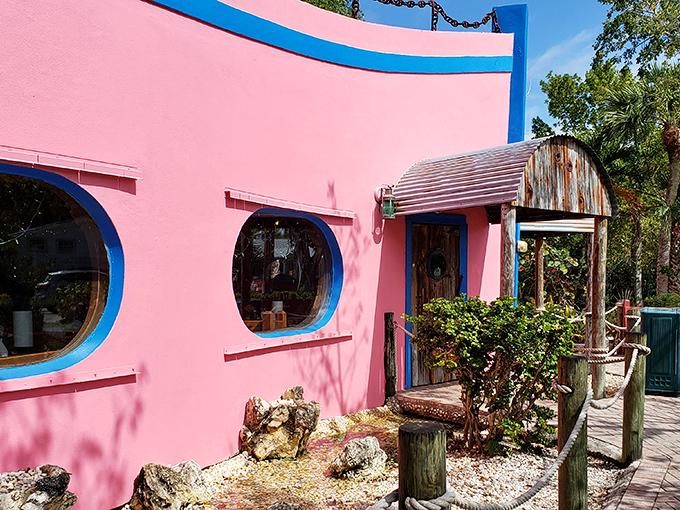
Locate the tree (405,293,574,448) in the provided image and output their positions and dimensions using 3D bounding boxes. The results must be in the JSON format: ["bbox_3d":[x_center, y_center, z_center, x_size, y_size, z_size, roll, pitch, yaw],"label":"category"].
[{"bbox_3d":[1.308,1.053,4.500,1.420,1.340,1.150,1,-2,16],"label":"tree"}]

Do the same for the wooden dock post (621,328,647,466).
[{"bbox_3d":[2.249,1.088,3.900,0.160,1.020,0.160,1,-2,30],"label":"wooden dock post"}]

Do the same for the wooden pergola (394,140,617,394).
[{"bbox_3d":[1.894,0.192,6.030,1.875,2.892,1.697,3,-2,-37],"label":"wooden pergola"}]

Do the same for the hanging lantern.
[{"bbox_3d":[0.534,-0.621,5.930,0.155,0.380,0.240,3,-2,-41],"label":"hanging lantern"}]

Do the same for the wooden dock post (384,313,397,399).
[{"bbox_3d":[0.573,1.163,5.850,0.120,0.980,0.120,2,-1,0],"label":"wooden dock post"}]

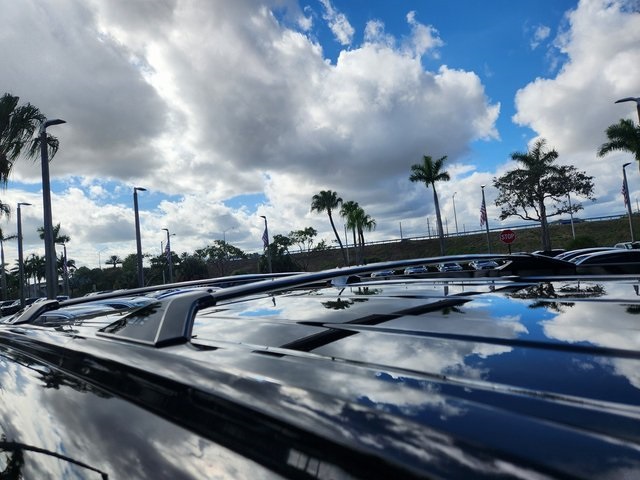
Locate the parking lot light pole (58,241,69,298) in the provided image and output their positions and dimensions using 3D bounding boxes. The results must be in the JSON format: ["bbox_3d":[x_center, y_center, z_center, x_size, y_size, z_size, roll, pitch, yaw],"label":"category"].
[{"bbox_3d":[-36.130,4.366,59.920,0.400,7.500,1.050,-6,-3,20],"label":"parking lot light pole"}]

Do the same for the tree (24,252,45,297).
[{"bbox_3d":[-46.837,6.109,70.000,3.300,8.110,3.300,-2,-4,-34],"label":"tree"}]

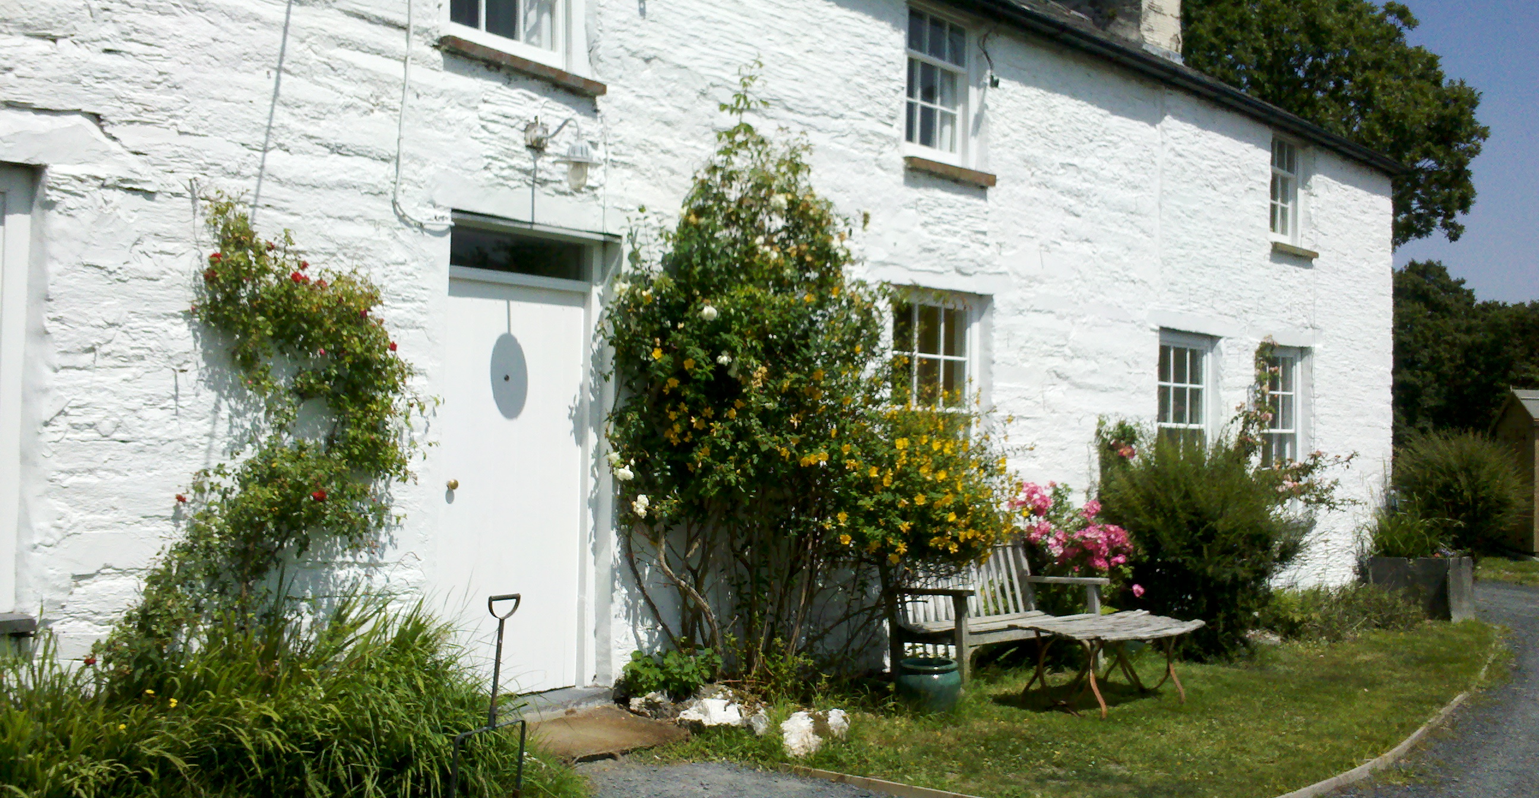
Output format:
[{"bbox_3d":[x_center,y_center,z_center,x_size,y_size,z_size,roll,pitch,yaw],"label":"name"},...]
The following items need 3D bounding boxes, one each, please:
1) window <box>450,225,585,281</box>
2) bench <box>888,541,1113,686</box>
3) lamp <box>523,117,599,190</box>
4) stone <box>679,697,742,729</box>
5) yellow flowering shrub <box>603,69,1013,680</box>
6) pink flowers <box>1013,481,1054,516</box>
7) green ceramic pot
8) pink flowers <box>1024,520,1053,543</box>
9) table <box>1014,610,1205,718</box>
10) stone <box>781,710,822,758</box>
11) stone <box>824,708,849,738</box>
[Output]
[{"bbox_3d":[-1.259,-0.728,6.163,0.780,0.200,0.060,3,-2,-42],"label":"window"},{"bbox_3d":[1.500,1.335,7.840,1.380,0.900,0.640,3,-2,-38],"label":"bench"},{"bbox_3d":[-1.019,-1.179,5.895,0.210,0.350,0.400,3,-2,-42],"label":"lamp"},{"bbox_3d":[-0.293,1.537,6.068,0.310,0.135,0.190,2,-1,-2],"label":"stone"},{"bbox_3d":[0.358,-0.061,6.863,2.750,3.300,0.950,3,-2,-42],"label":"yellow flowering shrub"},{"bbox_3d":[1.803,0.685,8.400,0.280,0.250,0.220,1,-2,12],"label":"pink flowers"},{"bbox_3d":[0.891,1.583,6.842,0.360,0.265,0.360,2,-1,0],"label":"green ceramic pot"},{"bbox_3d":[1.728,0.852,7.850,0.170,0.150,0.160,3,-3,-40],"label":"pink flowers"},{"bbox_3d":[2.066,1.567,7.304,1.180,0.440,0.600,3,-2,-42],"label":"table"},{"bbox_3d":[0.149,1.530,5.624,0.185,0.190,0.150,1,-1,2],"label":"stone"},{"bbox_3d":[0.327,1.573,5.971,0.120,0.130,0.110,1,-1,4],"label":"stone"}]

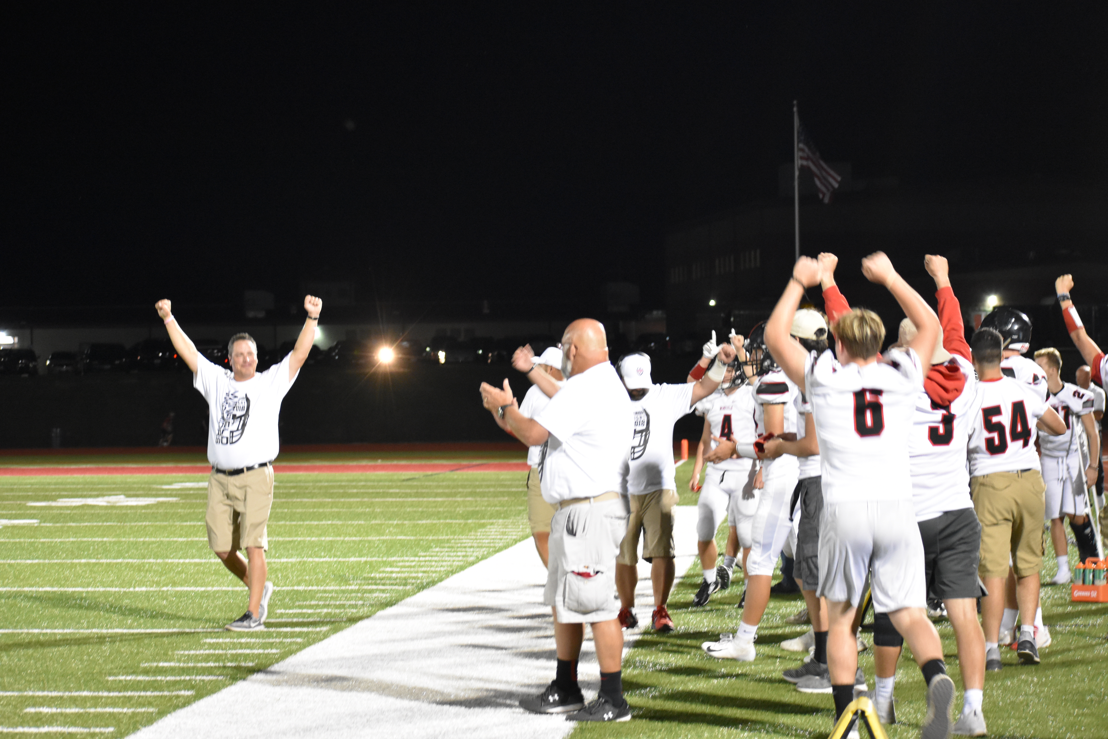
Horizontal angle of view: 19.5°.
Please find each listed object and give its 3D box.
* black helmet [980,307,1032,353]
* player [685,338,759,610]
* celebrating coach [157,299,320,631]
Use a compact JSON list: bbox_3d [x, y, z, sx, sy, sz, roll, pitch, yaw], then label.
[{"bbox_3d":[2.533,-0.205,18.200,0.320,0.290,0.250,-1,-1,37],"label":"black helmet"},{"bbox_3d":[1.186,0.735,22.300,0.560,1.800,0.460,-1,-1,18],"label":"player"},{"bbox_3d":[-2.028,0.602,20.800,1.030,2.150,0.550,-1,-1,13],"label":"celebrating coach"}]

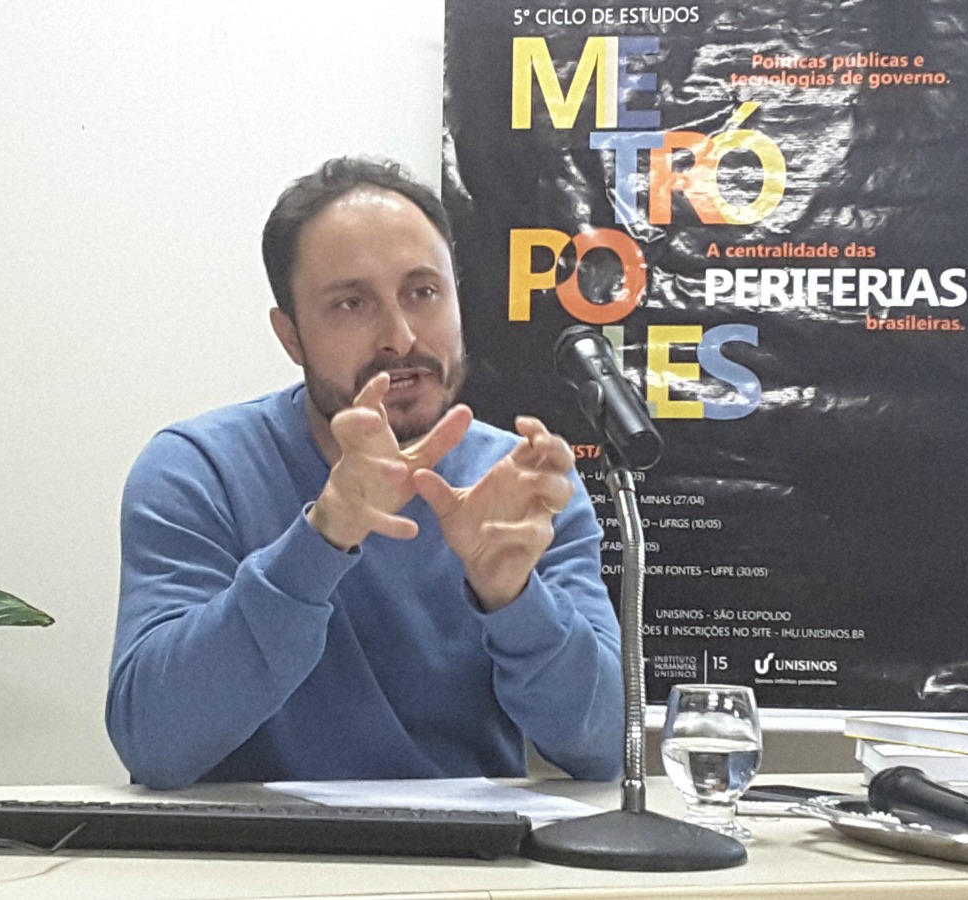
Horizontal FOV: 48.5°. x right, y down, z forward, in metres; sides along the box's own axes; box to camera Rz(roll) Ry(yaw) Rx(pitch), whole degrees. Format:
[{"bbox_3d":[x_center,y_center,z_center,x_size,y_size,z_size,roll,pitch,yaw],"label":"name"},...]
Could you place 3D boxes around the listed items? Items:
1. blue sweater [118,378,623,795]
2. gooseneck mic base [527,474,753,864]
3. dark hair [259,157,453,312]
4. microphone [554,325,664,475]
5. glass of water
[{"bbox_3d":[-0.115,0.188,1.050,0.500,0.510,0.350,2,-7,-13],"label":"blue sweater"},{"bbox_3d":[0.111,0.155,0.781,0.163,0.275,0.168,1,-7,0],"label":"gooseneck mic base"},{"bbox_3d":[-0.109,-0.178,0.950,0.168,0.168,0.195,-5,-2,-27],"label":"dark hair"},{"bbox_3d":[0.090,-0.044,0.797,0.052,0.054,0.164,-6,33,-10],"label":"microphone"},{"bbox_3d":[0.177,0.241,0.839,0.079,0.118,0.079,1,-7,0],"label":"glass of water"}]

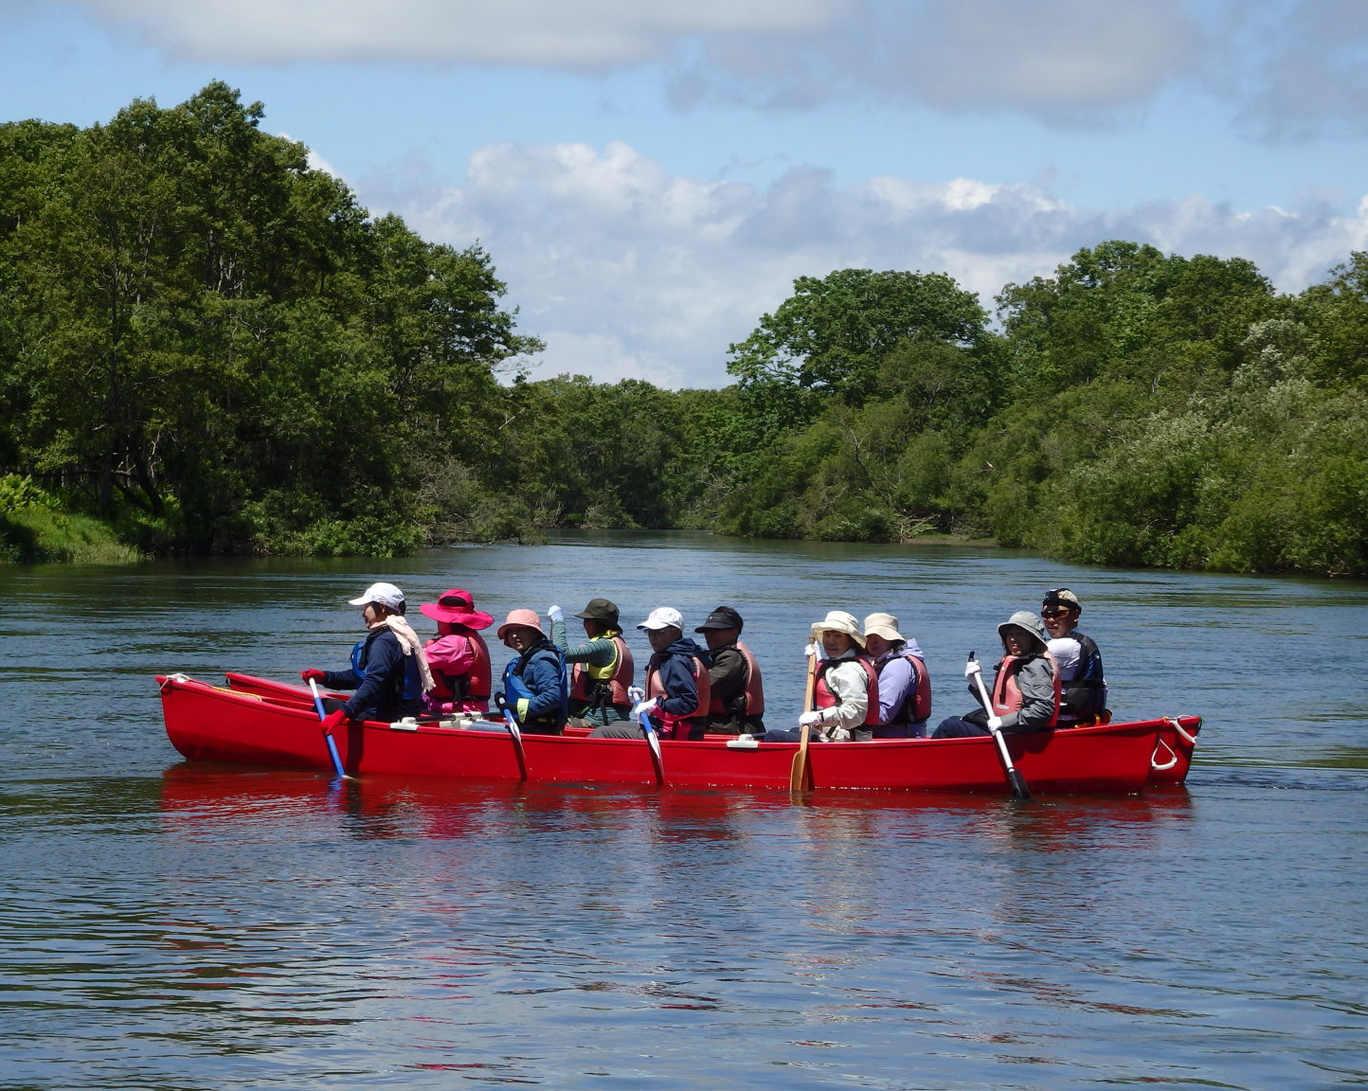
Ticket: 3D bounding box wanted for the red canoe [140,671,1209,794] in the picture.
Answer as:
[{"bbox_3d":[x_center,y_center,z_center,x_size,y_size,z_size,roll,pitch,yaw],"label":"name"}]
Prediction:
[{"bbox_3d":[-0.063,1.090,24.186,5.650,0.570,1.800,1,0,16],"label":"red canoe"}]

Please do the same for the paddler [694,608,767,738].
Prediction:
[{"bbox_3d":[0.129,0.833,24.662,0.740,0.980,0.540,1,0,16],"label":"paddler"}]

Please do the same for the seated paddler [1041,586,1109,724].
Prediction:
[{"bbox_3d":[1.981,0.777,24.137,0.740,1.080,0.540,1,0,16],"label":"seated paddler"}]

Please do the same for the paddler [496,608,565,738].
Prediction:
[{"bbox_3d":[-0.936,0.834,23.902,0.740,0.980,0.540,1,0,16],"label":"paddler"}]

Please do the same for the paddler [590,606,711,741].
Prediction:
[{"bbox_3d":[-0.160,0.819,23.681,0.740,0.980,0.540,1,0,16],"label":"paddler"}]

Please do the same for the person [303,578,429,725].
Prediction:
[{"bbox_3d":[-1.701,0.746,24.118,0.740,1.080,0.540,1,0,16],"label":"person"}]

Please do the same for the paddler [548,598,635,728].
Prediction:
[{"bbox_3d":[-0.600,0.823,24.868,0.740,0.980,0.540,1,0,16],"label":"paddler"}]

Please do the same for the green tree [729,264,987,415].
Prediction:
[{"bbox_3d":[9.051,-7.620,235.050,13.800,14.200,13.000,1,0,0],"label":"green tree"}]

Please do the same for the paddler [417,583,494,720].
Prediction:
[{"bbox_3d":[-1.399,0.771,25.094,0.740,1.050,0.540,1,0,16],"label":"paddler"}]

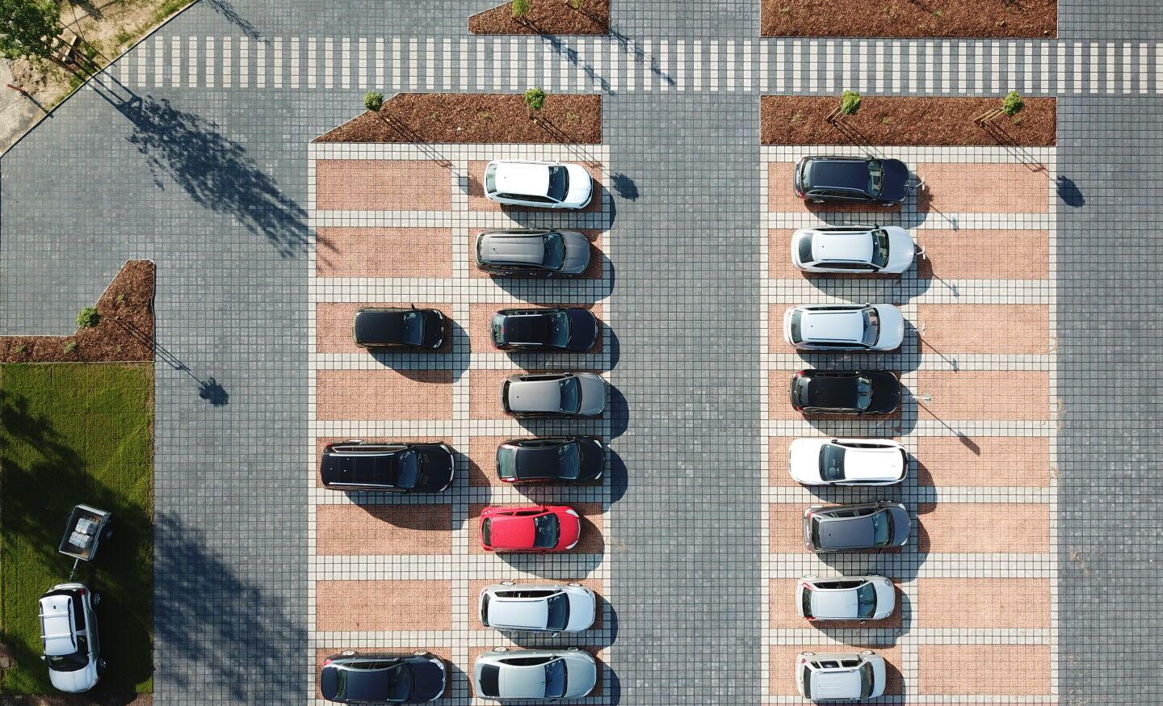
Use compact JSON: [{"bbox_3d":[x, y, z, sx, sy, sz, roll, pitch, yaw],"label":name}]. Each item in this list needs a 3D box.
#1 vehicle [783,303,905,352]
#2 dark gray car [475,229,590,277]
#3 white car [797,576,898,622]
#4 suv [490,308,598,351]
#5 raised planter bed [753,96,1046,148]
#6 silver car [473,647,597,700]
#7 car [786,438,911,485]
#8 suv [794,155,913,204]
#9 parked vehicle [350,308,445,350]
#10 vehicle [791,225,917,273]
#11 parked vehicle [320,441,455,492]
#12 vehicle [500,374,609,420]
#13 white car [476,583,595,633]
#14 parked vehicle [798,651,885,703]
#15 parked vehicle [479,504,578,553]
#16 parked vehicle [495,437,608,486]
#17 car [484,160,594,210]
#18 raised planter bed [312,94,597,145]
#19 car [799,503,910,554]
[{"bbox_3d":[10.347,-0.999,34.262,4.760,1.470,1.830,0,90,-1],"label":"vehicle"},{"bbox_3d":[-1.867,-3.912,34.053,4.460,1.630,1.830,0,90,-1],"label":"dark gray car"},{"bbox_3d":[10.433,9.670,34.332,3.840,1.530,1.660,-1,90,-1],"label":"white car"},{"bbox_3d":[-1.421,-0.896,34.036,4.220,1.500,1.700,0,90,-1],"label":"suv"},{"bbox_3d":[13.143,-9.284,35.019,11.960,0.150,1.930,0,90,-1],"label":"raised planter bed"},{"bbox_3d":[-1.770,12.576,34.092,4.770,1.500,1.880,0,90,-1],"label":"silver car"},{"bbox_3d":[10.514,4.298,34.220,4.680,1.500,1.840,0,90,-1],"label":"car"},{"bbox_3d":[10.713,-6.804,34.396,4.540,1.470,1.800,3,90,-1],"label":"suv"},{"bbox_3d":[-7.118,-0.953,33.944,3.550,1.480,1.610,0,90,-1],"label":"parked vehicle"},{"bbox_3d":[10.714,-4.055,34.286,4.850,1.470,1.860,1,90,-1],"label":"vehicle"},{"bbox_3d":[-7.543,4.459,33.731,5.140,1.830,1.940,1,90,-1],"label":"parked vehicle"},{"bbox_3d":[-1.037,1.644,34.043,4.120,1.470,1.710,0,90,-1],"label":"vehicle"},{"bbox_3d":[-1.702,9.958,33.979,4.570,1.480,1.790,1,90,-1],"label":"white car"},{"bbox_3d":[10.234,12.639,34.253,3.500,1.670,1.610,-1,90,-1],"label":"parked vehicle"},{"bbox_3d":[-1.969,6.897,34.108,3.920,1.480,1.710,0,90,-1],"label":"parked vehicle"},{"bbox_3d":[-1.184,4.219,34.031,4.270,1.460,1.770,0,90,-1],"label":"parked vehicle"},{"bbox_3d":[-1.648,-6.581,34.137,4.240,1.480,1.750,3,90,-1],"label":"car"},{"bbox_3d":[-4.955,-9.286,34.695,11.540,0.150,1.920,0,90,-1],"label":"raised planter bed"},{"bbox_3d":[10.877,6.879,34.306,4.240,1.610,1.810,-4,90,-1],"label":"car"}]

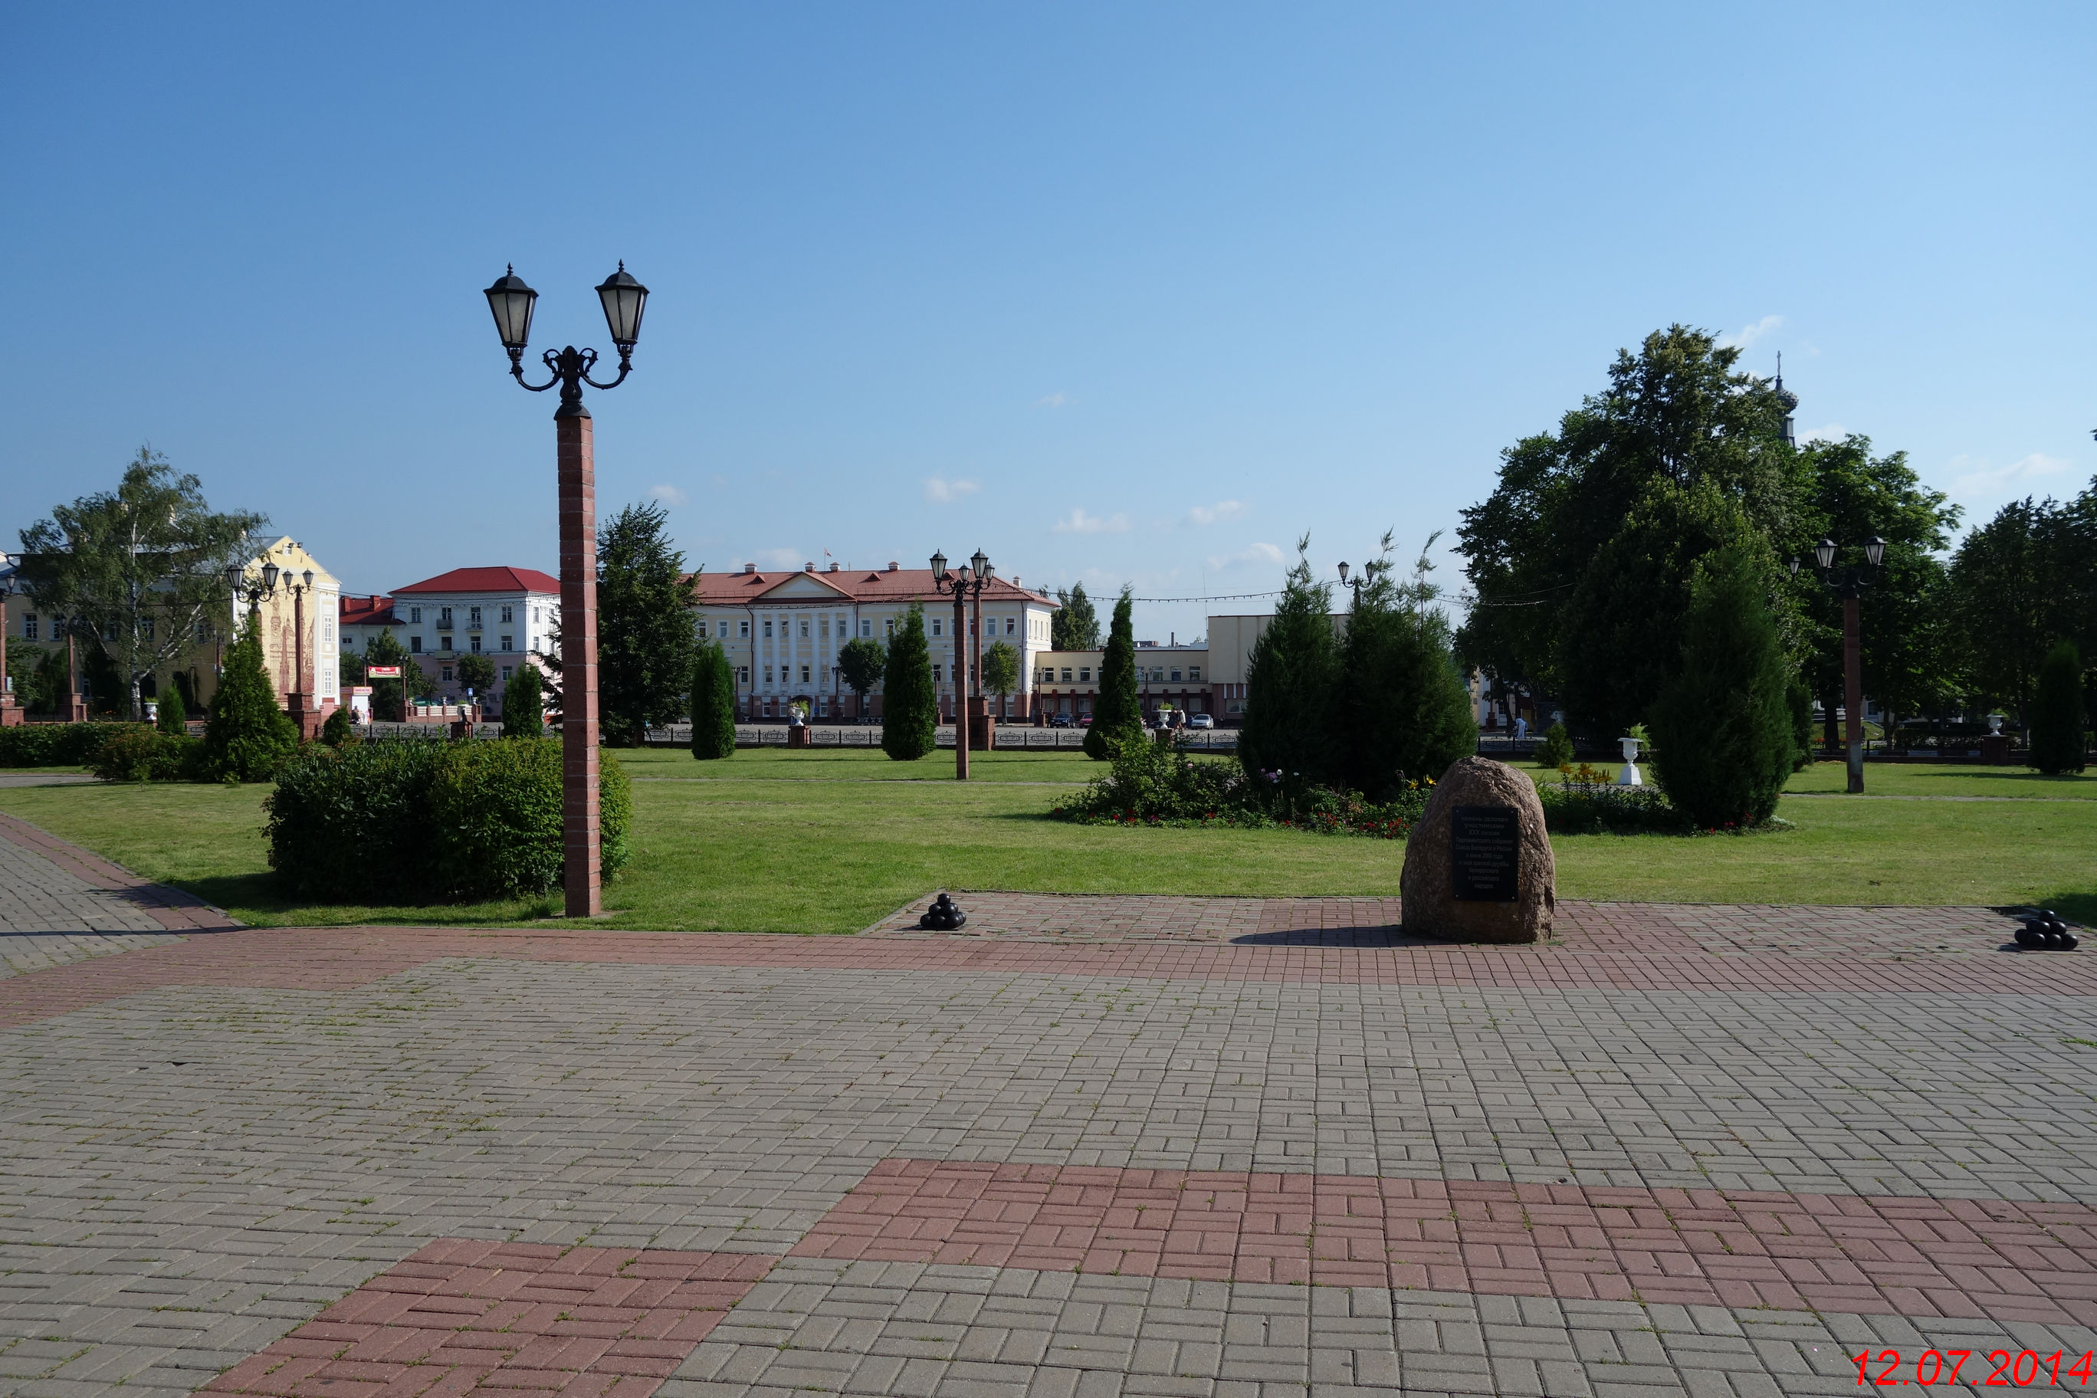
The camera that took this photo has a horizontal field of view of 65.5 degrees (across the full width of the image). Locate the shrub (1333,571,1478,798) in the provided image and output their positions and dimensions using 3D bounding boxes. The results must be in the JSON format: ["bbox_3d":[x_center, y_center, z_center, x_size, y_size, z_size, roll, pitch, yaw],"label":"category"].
[{"bbox_3d":[5.593,-0.232,25.600,2.200,3.800,2.200,0,0,0],"label":"shrub"}]

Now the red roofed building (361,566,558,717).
[{"bbox_3d":[-63.700,-6.600,183.500,18.500,16.700,13.500,0,0,12],"label":"red roofed building"}]

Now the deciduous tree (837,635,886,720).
[{"bbox_3d":[-18.400,-2.000,160.000,4.500,8.700,4.500,0,0,0],"label":"deciduous tree"}]

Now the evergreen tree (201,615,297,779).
[{"bbox_3d":[-15.638,-0.032,31.900,1.900,3.250,1.900,0,0,0],"label":"evergreen tree"}]

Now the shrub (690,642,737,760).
[{"bbox_3d":[-9.370,0.069,45.500,1.300,3.220,1.300,0,0,0],"label":"shrub"}]

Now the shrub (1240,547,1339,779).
[{"bbox_3d":[3.968,-0.481,26.600,1.800,4.200,1.800,0,0,0],"label":"shrub"}]

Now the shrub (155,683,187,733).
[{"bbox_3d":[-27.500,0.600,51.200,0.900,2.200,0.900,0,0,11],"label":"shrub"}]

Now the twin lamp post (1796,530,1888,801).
[{"bbox_3d":[14.451,-0.633,29.300,1.300,4.700,0.420,0,0,10],"label":"twin lamp post"}]

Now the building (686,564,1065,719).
[{"bbox_3d":[-21.800,-5.700,176.000,45.000,16.600,15.500,0,0,11],"label":"building"}]

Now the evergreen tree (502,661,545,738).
[{"bbox_3d":[-14.649,0.274,45.500,1.150,2.700,1.150,0,0,0],"label":"evergreen tree"}]

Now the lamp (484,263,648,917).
[{"bbox_3d":[-3.550,-0.830,12.200,1.290,4.880,0.410,0,0,11],"label":"lamp"}]

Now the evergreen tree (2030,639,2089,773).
[{"bbox_3d":[25.100,0.200,40.600,1.250,3.350,1.250,0,0,11],"label":"evergreen tree"}]

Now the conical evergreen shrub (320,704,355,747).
[{"bbox_3d":[-21.800,0.930,50.000,0.930,1.550,0.930,0,0,11],"label":"conical evergreen shrub"}]

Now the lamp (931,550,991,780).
[{"bbox_3d":[-1.840,-0.730,34.600,1.270,4.900,0.400,0,0,11],"label":"lamp"}]

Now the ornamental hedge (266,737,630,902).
[{"bbox_3d":[-5.117,0.957,13.900,2.850,1.280,1.850,0,0,10],"label":"ornamental hedge"}]

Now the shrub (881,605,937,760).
[{"bbox_3d":[-3.960,-0.490,46.600,1.550,4.450,1.550,0,0,0],"label":"shrub"}]

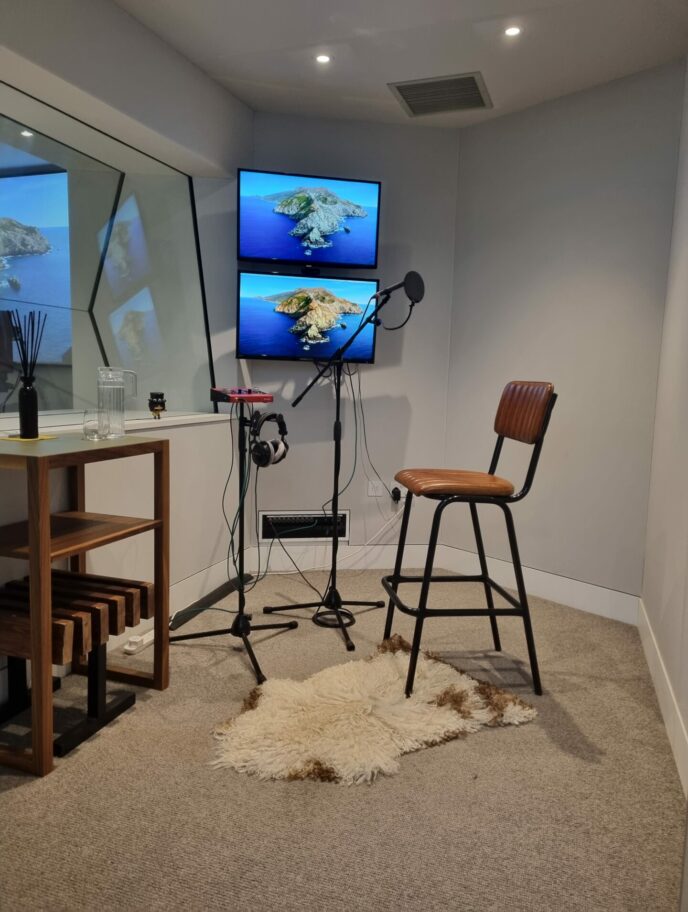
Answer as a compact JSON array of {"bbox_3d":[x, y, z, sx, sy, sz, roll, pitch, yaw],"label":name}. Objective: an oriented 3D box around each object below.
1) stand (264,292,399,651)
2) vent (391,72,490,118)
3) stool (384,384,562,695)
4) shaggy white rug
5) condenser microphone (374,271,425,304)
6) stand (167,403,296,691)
[{"bbox_3d":[-0.071,0.021,2.974,0.581,1.427,0.590,4,7,18],"label":"stand"},{"bbox_3d":[0.469,-1.713,3.263,0.424,0.030,0.420,4,7,20],"label":"vent"},{"bbox_3d":[0.425,0.286,2.499,0.540,1.040,0.430,1,7,-8],"label":"stool"},{"bbox_3d":[0.022,0.803,2.233,1.060,0.060,0.780,-3,8,-35],"label":"shaggy white rug"},{"bbox_3d":[0.238,-0.679,2.790,0.130,0.140,0.250,-5,-4,-44],"label":"condenser microphone"},{"bbox_3d":[-0.365,0.279,2.577,0.576,0.990,0.503,-1,7,-23],"label":"stand"}]

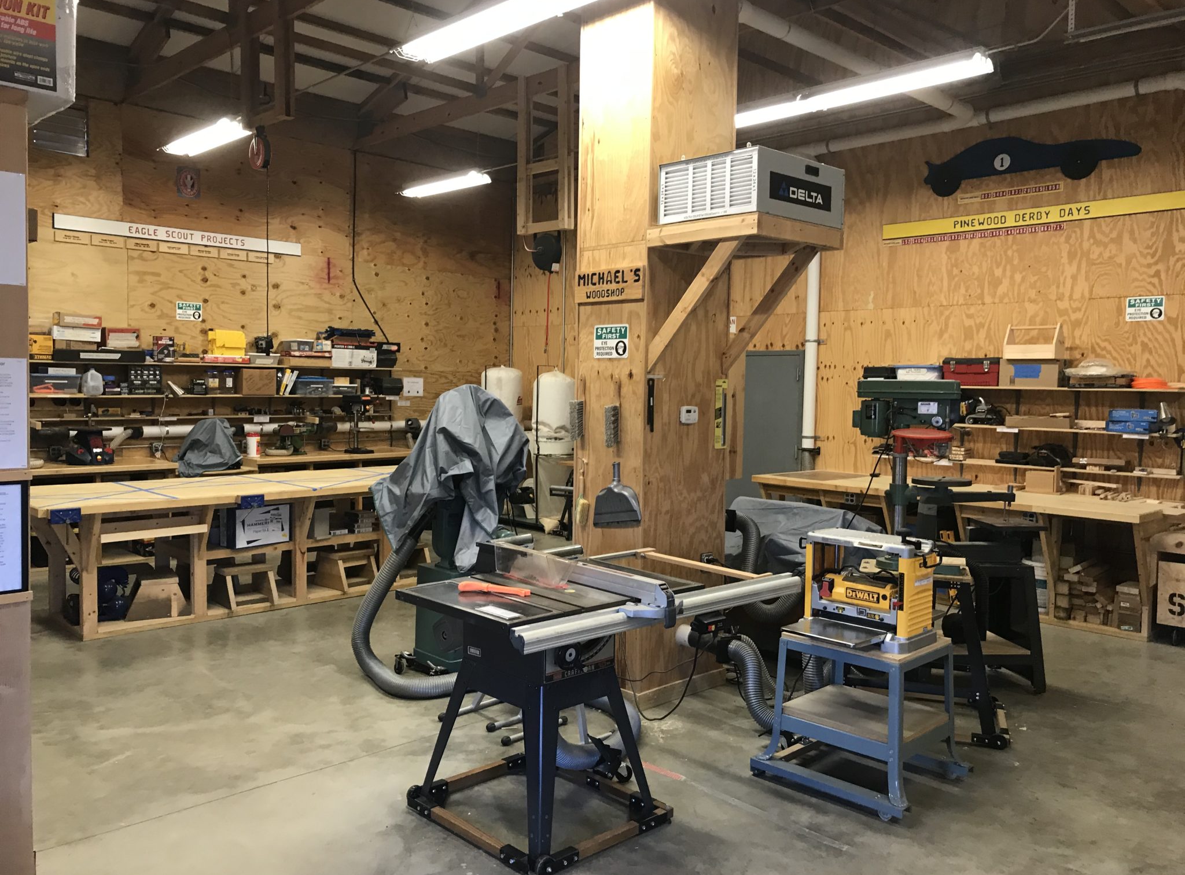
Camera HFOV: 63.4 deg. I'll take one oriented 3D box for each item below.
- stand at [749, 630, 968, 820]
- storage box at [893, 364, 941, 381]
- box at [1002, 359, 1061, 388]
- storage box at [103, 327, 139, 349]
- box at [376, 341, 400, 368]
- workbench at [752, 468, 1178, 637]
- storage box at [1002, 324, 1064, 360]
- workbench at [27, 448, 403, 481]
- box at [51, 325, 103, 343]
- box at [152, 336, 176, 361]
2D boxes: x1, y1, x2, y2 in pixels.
[{"bbox_3d":[1.220,1.192,4.247,0.690,0.630,0.690,-2,5,-44],"label":"stand"},{"bbox_3d":[2.909,-0.544,8.410,0.290,0.168,0.440,-2,5,-44],"label":"storage box"},{"bbox_3d":[3.519,-0.509,7.632,0.210,0.221,0.450,-2,5,-44],"label":"box"},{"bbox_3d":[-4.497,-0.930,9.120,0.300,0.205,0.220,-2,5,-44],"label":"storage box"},{"bbox_3d":[-2.421,-0.945,11.047,0.305,0.280,0.290,-2,5,-44],"label":"box"},{"bbox_3d":[2.897,0.877,7.933,0.950,0.910,3.200,-2,5,-44],"label":"workbench"},{"bbox_3d":[3.504,-0.762,7.609,0.206,0.277,0.397,-2,5,-44],"label":"storage box"},{"bbox_3d":[-3.696,0.656,9.822,4.300,0.910,0.690,-2,5,-44],"label":"workbench"},{"bbox_3d":[-4.780,-0.949,8.844,0.400,0.118,0.180,-2,5,-44],"label":"box"},{"bbox_3d":[-4.186,-0.854,9.362,0.163,0.250,0.110,-2,5,-44],"label":"box"}]

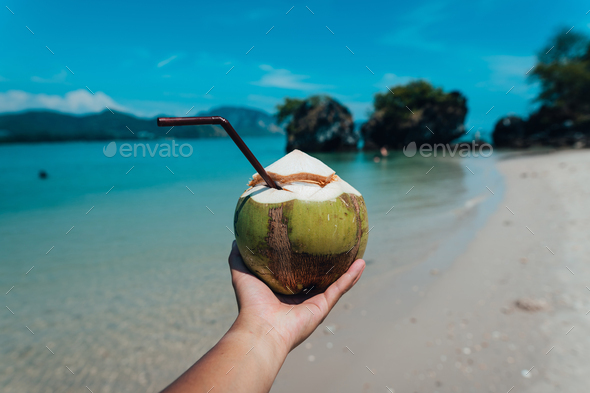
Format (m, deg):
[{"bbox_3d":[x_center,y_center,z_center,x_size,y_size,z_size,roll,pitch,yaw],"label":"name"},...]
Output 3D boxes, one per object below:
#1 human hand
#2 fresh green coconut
[{"bbox_3d":[0.004,0.098,0.450,0.140,0.112,0.172,5,39,11],"label":"human hand"},{"bbox_3d":[0.007,0.030,0.460,0.153,0.163,0.153,0,8,0],"label":"fresh green coconut"}]

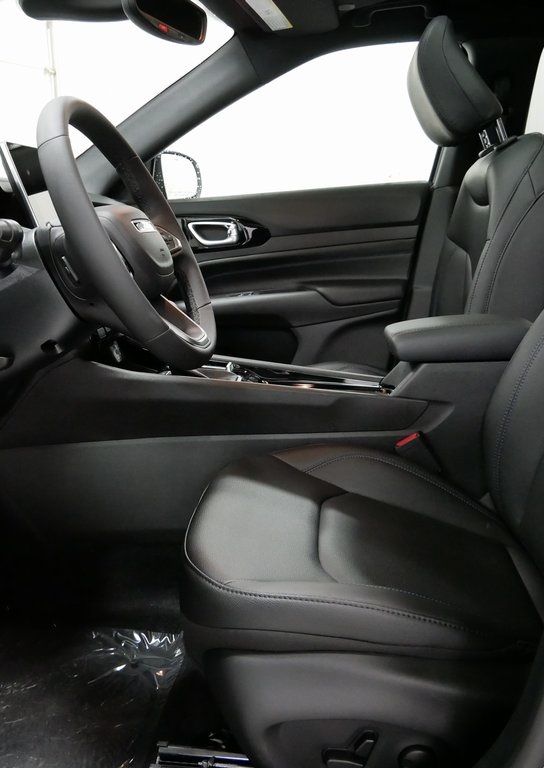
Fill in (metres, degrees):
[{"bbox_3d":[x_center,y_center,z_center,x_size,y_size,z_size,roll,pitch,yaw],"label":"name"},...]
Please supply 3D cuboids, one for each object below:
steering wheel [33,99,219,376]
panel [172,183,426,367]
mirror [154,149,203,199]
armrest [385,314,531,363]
[{"bbox_3d":[-0.189,-0.173,0.890,0.105,0.362,0.375,-25,10,10],"label":"steering wheel"},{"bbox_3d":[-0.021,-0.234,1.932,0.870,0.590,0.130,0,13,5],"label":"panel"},{"bbox_3d":[-0.302,-0.615,2.121,0.130,0.170,0.230,4,15,22],"label":"mirror"},{"bbox_3d":[0.343,-0.088,1.243,0.300,0.070,0.200,0,13,5],"label":"armrest"}]

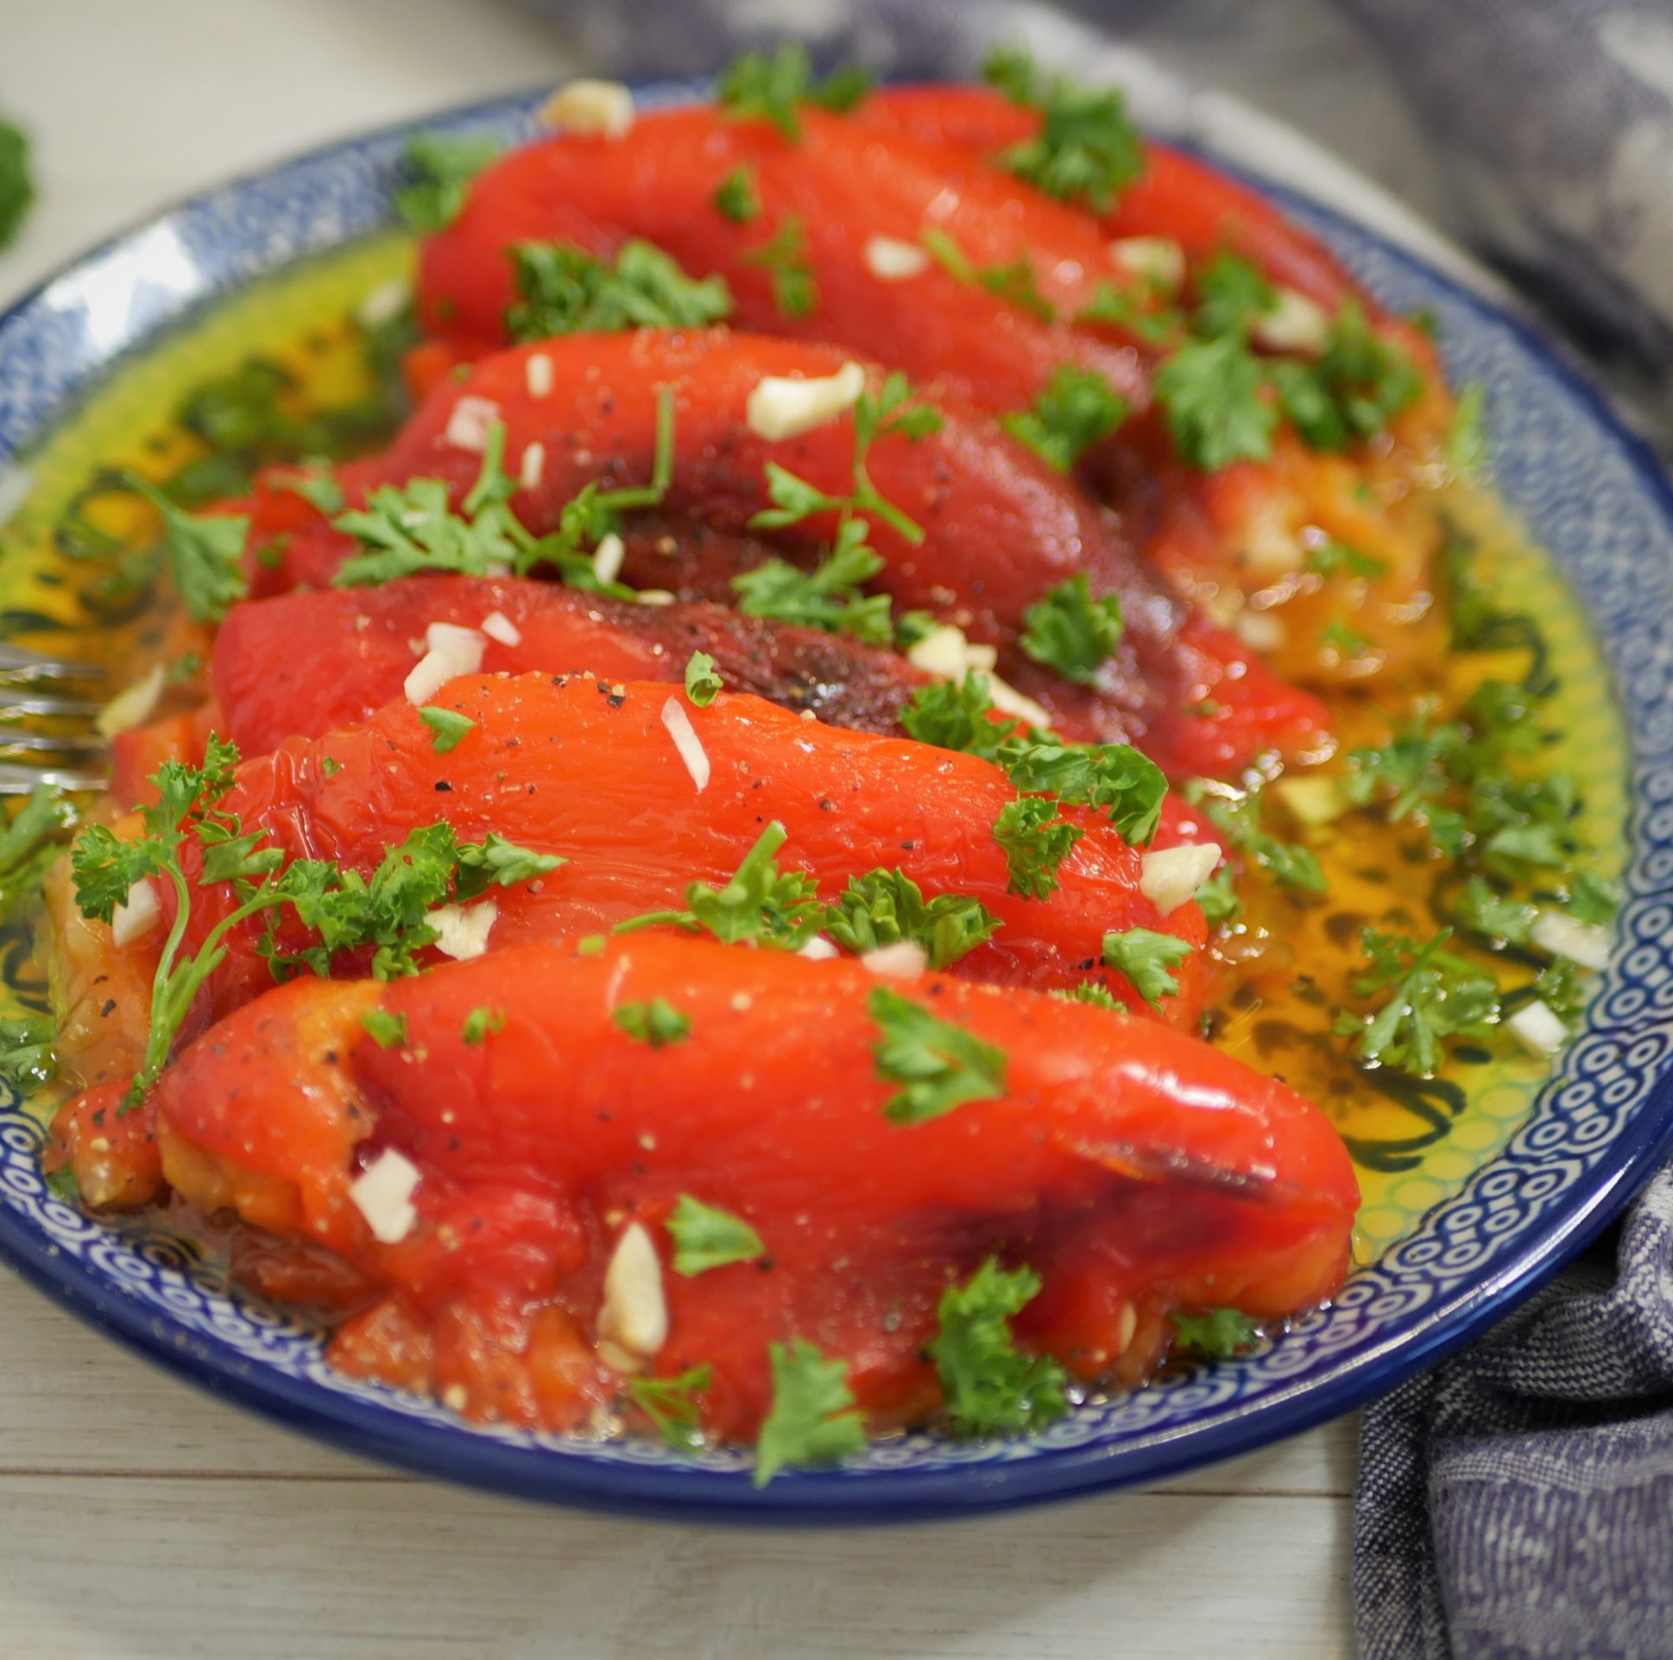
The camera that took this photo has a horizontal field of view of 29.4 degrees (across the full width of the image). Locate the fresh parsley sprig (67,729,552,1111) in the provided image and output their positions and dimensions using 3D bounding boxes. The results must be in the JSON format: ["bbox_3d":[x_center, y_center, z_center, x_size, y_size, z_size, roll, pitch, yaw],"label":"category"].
[{"bbox_3d":[-0.055,0.009,0.338,0.050,0.023,0.043,3,46,0],"label":"fresh parsley sprig"}]

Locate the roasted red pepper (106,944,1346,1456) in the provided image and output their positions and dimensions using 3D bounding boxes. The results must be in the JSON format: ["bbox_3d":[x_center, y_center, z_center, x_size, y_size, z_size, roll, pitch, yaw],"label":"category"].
[{"bbox_3d":[-0.009,0.035,0.318,0.121,0.036,0.043,7,46,3],"label":"roasted red pepper"}]

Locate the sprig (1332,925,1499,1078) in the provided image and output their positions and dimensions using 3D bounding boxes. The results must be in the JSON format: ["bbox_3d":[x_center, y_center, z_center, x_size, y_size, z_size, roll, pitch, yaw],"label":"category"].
[{"bbox_3d":[0.065,0.019,0.356,0.018,0.007,0.021,3,46,0],"label":"sprig"}]

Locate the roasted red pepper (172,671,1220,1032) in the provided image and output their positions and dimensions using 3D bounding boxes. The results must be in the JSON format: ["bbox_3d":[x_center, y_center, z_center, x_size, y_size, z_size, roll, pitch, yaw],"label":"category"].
[{"bbox_3d":[-0.015,0.008,0.343,0.114,0.037,0.044,9,46,6],"label":"roasted red pepper"}]

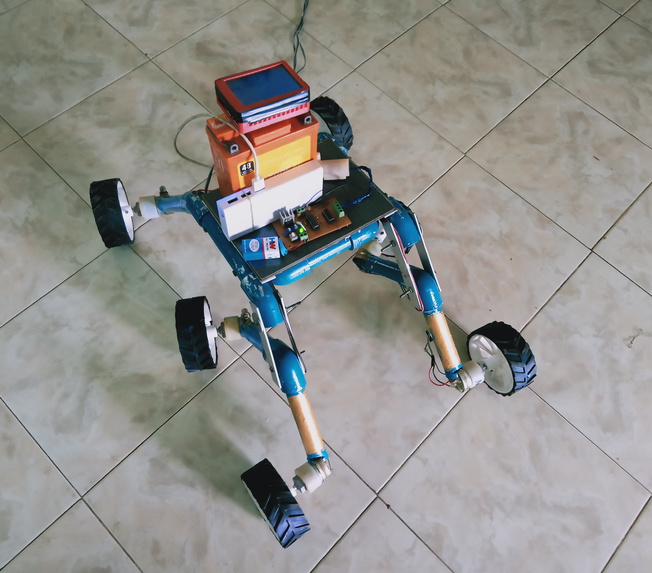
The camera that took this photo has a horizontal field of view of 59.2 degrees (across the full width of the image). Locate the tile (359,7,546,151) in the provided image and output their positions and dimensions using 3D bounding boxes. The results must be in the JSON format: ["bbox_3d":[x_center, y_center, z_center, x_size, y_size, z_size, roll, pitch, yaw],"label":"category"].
[{"bbox_3d":[0.279,-0.456,1.243,0.300,0.009,0.300,42,69,15],"label":"tile"}]

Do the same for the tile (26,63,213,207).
[{"bbox_3d":[-0.359,-0.275,1.104,0.300,0.009,0.300,42,69,15],"label":"tile"}]

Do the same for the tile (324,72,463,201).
[{"bbox_3d":[0.068,-0.266,1.135,0.300,0.009,0.300,42,69,15],"label":"tile"}]

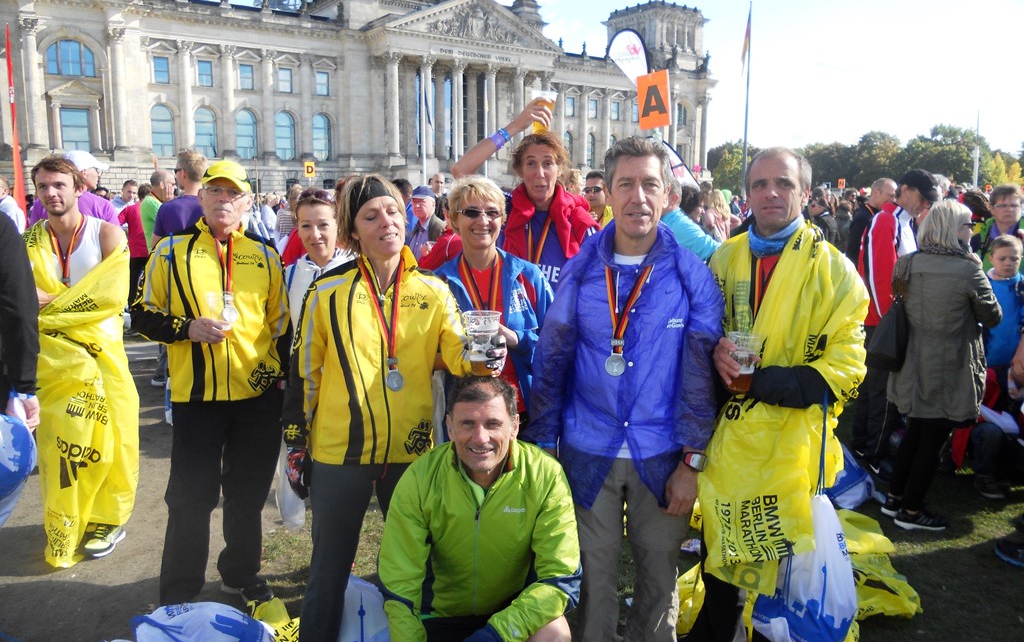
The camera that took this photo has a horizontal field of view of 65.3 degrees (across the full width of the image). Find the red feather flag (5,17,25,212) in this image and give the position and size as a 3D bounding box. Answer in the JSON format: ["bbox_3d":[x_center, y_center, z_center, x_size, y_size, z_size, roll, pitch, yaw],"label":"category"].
[{"bbox_3d":[-6.945,-2.118,11.285,0.350,4.000,0.200,-4,9,-20],"label":"red feather flag"}]

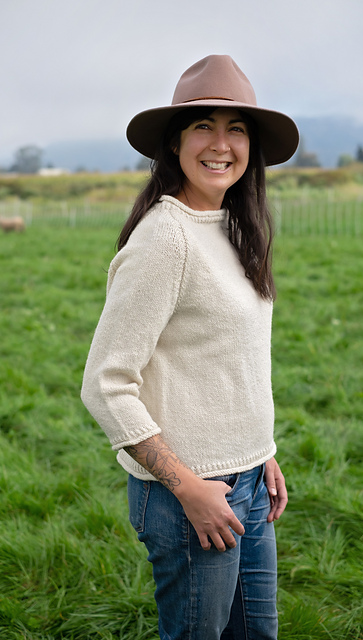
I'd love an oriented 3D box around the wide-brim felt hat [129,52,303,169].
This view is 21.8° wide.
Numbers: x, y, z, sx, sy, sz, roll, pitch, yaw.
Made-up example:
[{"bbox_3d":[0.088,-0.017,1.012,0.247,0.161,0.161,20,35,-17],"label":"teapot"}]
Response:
[{"bbox_3d":[0.063,-0.412,1.820,0.330,0.155,0.350,3,-10,-6],"label":"wide-brim felt hat"}]

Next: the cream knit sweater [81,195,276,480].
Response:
[{"bbox_3d":[0.026,0.019,1.870,0.320,0.540,0.460,6,11,35],"label":"cream knit sweater"}]

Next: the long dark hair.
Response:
[{"bbox_3d":[0.031,-0.238,1.830,0.290,0.390,0.250,-2,9,-14],"label":"long dark hair"}]

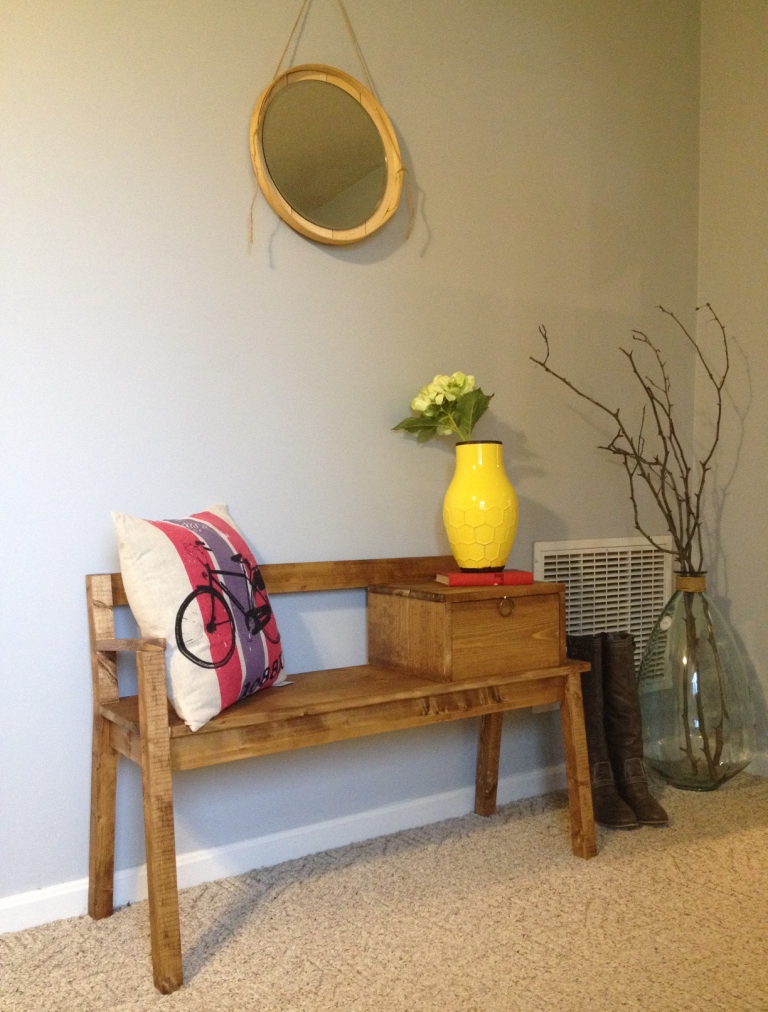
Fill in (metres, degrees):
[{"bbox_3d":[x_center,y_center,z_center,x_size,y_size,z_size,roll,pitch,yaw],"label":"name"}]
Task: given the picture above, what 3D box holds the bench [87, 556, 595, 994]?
[{"bbox_3d":[-0.033,0.485,2.300,1.170,0.699,0.404,-1,2,-37],"label":"bench"}]

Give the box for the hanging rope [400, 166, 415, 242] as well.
[{"bbox_3d":[0.058,-0.741,2.545,0.032,0.187,0.025,-1,2,-37],"label":"hanging rope"}]

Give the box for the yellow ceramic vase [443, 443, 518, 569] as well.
[{"bbox_3d":[0.236,-0.001,2.536,0.185,0.309,0.185,0,1,0],"label":"yellow ceramic vase"}]

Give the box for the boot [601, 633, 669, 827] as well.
[{"bbox_3d":[0.665,0.592,2.799,0.112,0.464,0.265,-1,1,-26],"label":"boot"}]

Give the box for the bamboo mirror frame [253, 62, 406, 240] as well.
[{"bbox_3d":[-0.129,-0.820,2.421,0.403,0.403,0.047,-1,2,-37],"label":"bamboo mirror frame"}]

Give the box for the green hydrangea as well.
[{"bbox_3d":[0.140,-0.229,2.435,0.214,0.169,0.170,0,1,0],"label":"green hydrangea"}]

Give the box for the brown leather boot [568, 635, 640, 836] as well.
[{"bbox_3d":[0.581,0.594,2.775,0.112,0.461,0.265,-1,1,-26],"label":"brown leather boot"}]

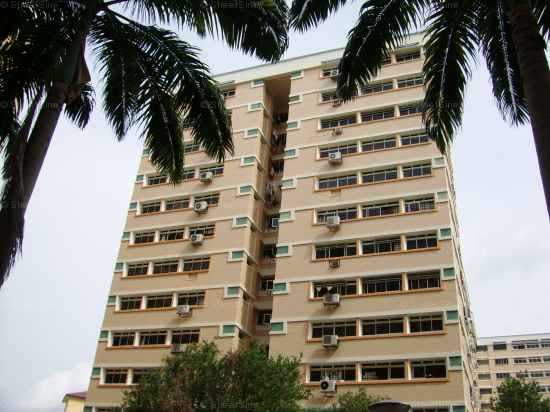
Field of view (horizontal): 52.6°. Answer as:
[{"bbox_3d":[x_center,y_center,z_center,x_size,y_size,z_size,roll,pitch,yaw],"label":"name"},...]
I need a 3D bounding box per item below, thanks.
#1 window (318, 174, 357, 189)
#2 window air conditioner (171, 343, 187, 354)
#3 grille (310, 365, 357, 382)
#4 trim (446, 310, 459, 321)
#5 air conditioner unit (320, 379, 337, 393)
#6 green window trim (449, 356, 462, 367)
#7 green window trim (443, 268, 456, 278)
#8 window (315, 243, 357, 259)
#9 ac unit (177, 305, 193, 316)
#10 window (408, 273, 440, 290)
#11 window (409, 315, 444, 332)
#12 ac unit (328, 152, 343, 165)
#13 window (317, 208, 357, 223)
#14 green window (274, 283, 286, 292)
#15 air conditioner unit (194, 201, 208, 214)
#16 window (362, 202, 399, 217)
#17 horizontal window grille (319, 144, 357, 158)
[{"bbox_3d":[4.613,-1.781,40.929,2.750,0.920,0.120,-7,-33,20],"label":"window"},{"bbox_3d":[-6.600,9.793,38.130,0.820,0.600,0.320,-7,-33,20],"label":"window air conditioner"},{"bbox_3d":[3.668,10.504,34.859,2.950,1.070,0.150,-7,-31,20],"label":"grille"},{"bbox_3d":[10.480,6.464,32.763,0.700,0.570,0.120,-8,-33,20],"label":"trim"},{"bbox_3d":[3.147,10.712,32.988,0.850,0.670,0.330,-7,-33,20],"label":"air conditioner unit"},{"bbox_3d":[10.422,8.979,32.098,0.750,0.570,0.100,-7,-31,20],"label":"green window trim"},{"bbox_3d":[10.192,3.903,32.499,0.640,0.540,0.100,-7,-33,20],"label":"green window trim"},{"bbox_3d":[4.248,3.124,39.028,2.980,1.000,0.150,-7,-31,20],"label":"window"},{"bbox_3d":[-6.062,7.016,37.382,0.890,0.600,0.350,-7,-33,20],"label":"ac unit"},{"bbox_3d":[9.315,4.730,34.698,1.950,0.980,0.120,-7,-33,20],"label":"window"},{"bbox_3d":[9.033,7.080,33.185,1.940,1.130,0.150,-8,-32,21],"label":"window"},{"bbox_3d":[4.503,-3.556,41.192,0.870,0.660,0.330,-7,-33,20],"label":"ac unit"},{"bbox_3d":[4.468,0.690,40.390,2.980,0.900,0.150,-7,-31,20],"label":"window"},{"bbox_3d":[0.352,5.313,36.056,0.820,0.570,0.100,-7,-33,20],"label":"green window"},{"bbox_3d":[-5.806,-0.010,43.615,0.920,0.650,0.350,-8,-33,20],"label":"air conditioner unit"},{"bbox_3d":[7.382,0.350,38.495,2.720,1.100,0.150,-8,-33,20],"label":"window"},{"bbox_3d":[4.685,-3.931,40.804,2.820,1.180,0.100,-7,-33,20],"label":"horizontal window grille"}]

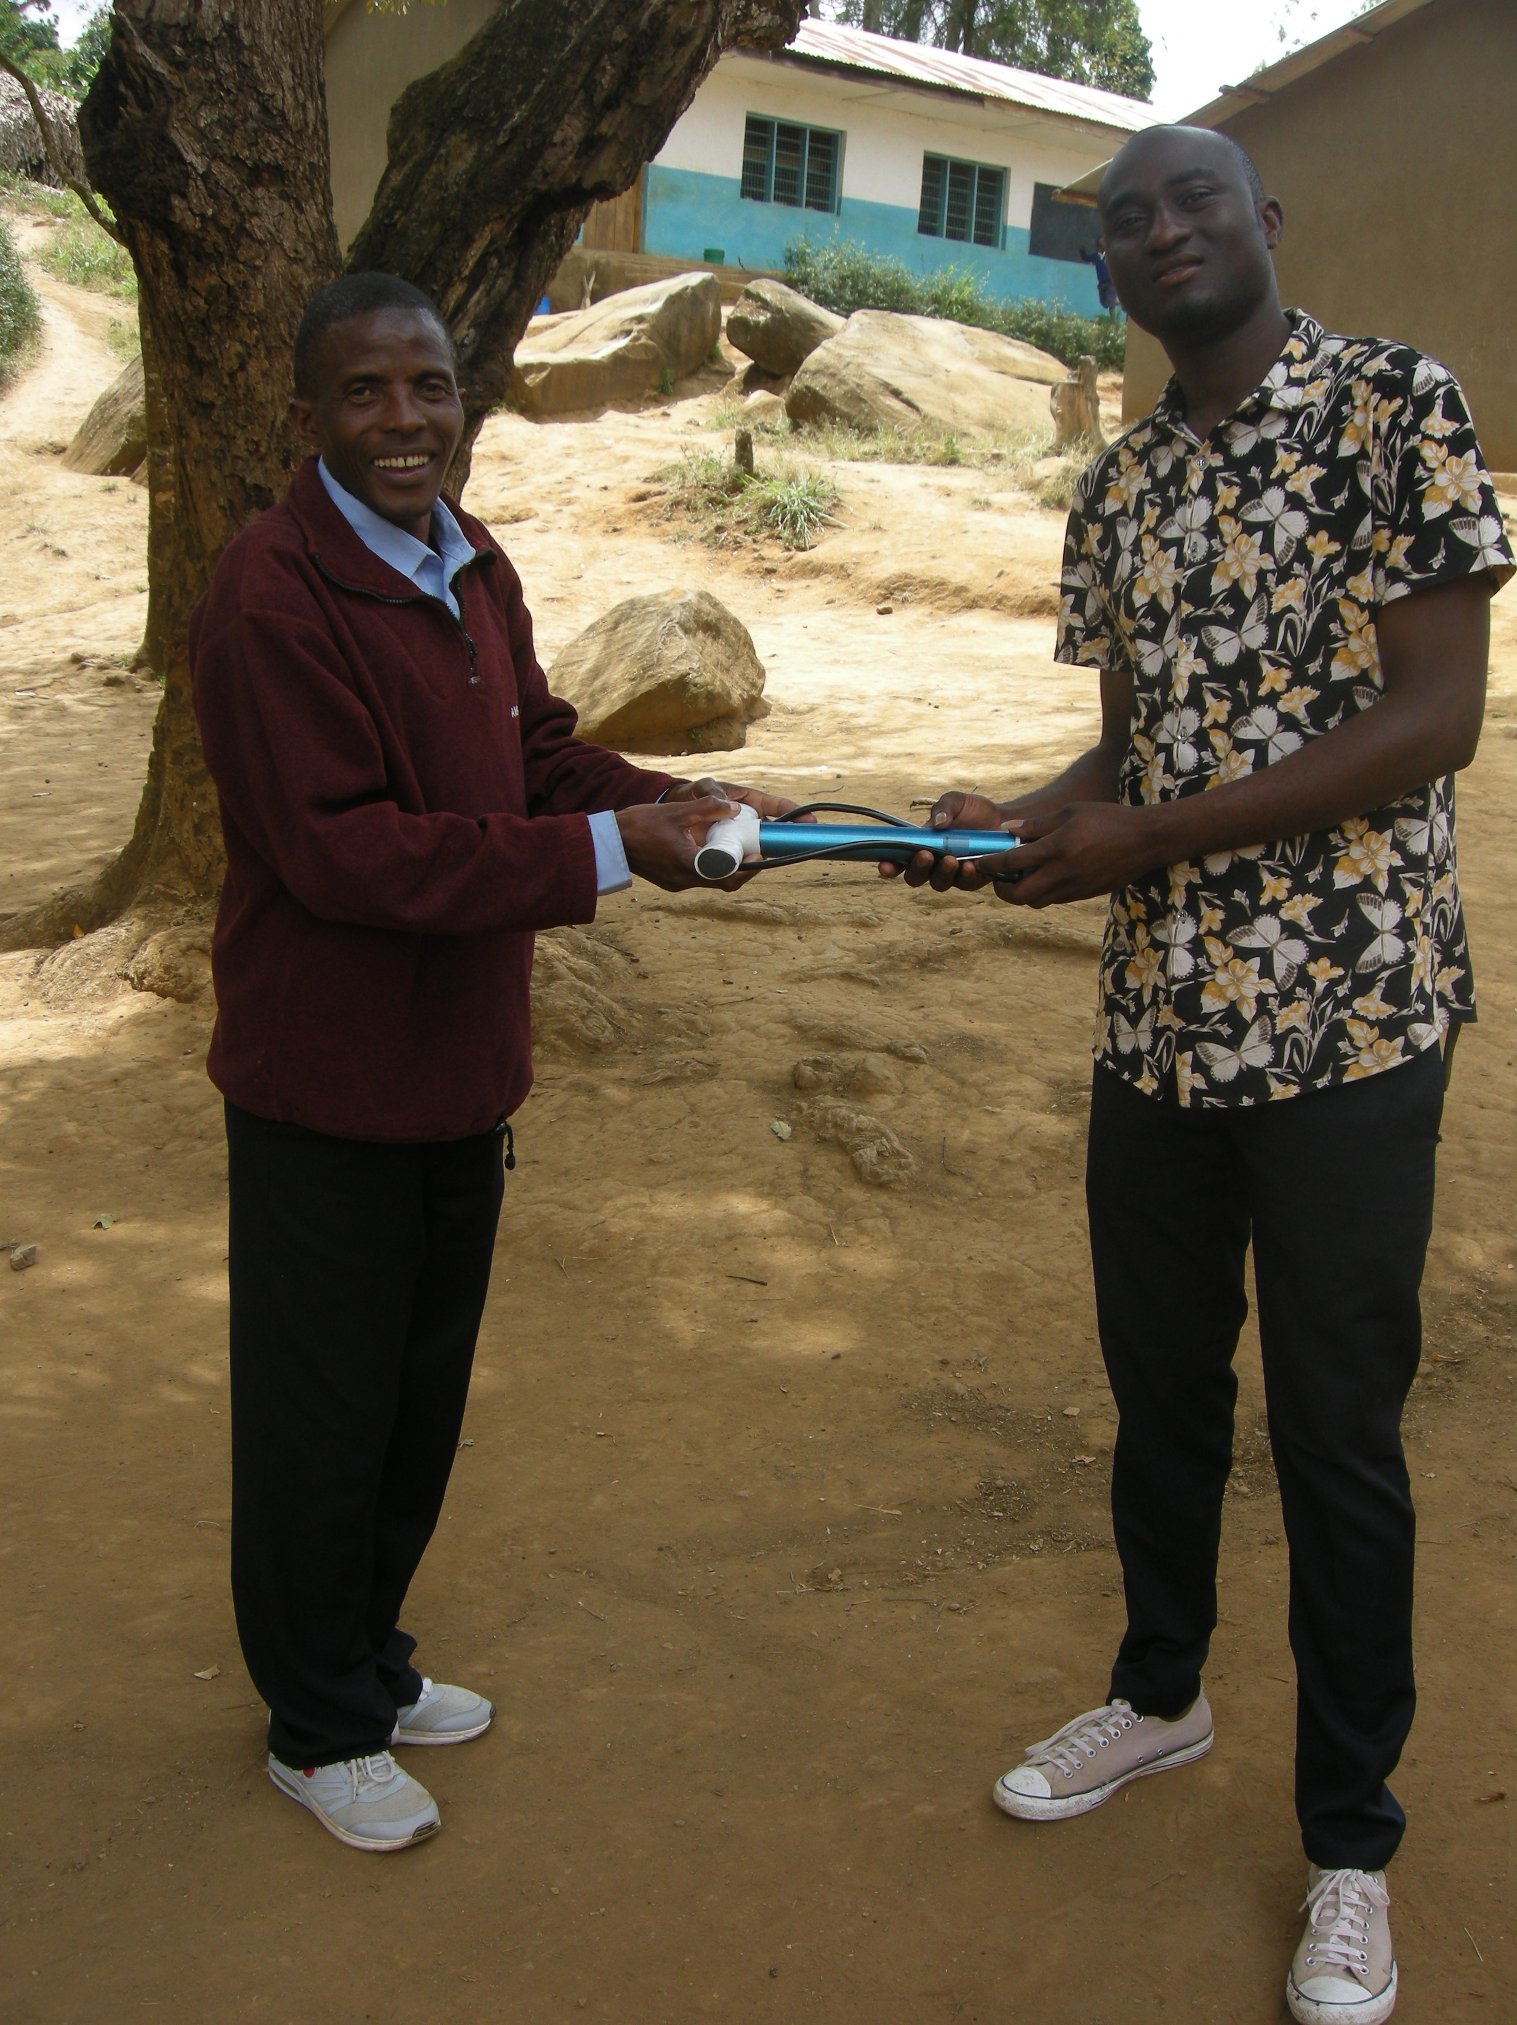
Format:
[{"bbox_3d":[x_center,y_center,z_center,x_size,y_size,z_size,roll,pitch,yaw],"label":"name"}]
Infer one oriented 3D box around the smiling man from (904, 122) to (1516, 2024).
[{"bbox_3d":[0.421,0.079,2.094,0.650,1.820,0.540,-8,16,-41],"label":"smiling man"}]

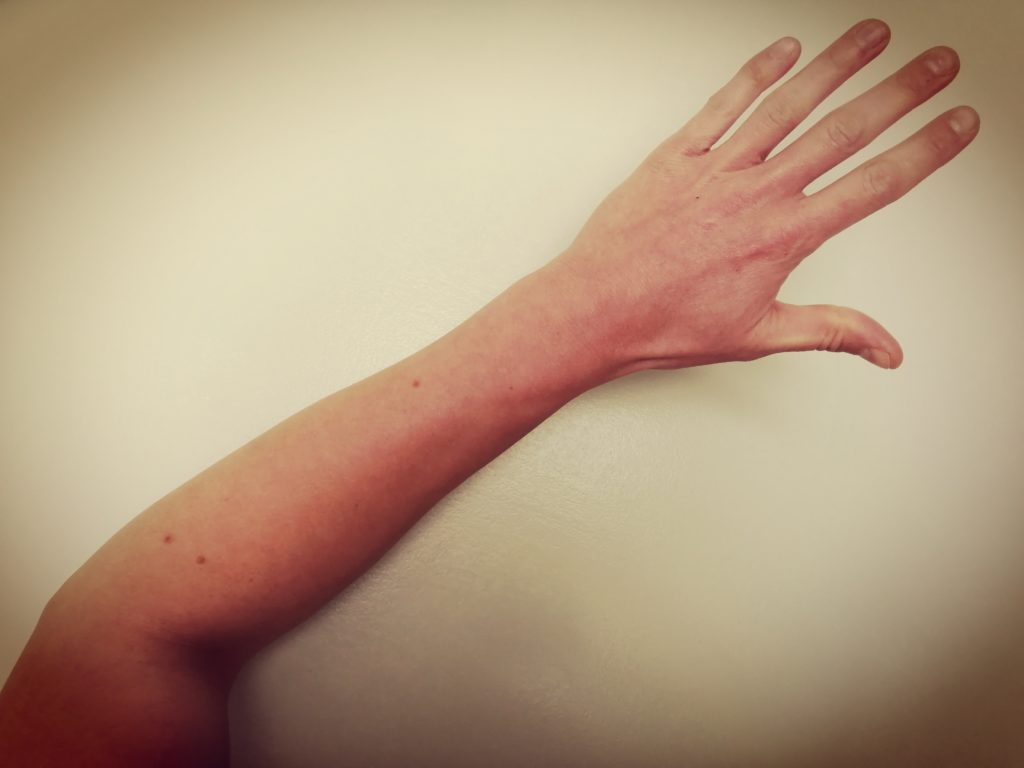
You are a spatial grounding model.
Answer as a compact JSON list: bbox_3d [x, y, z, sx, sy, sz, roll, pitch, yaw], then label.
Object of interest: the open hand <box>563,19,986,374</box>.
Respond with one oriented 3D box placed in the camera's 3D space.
[{"bbox_3d":[0.131,-0.061,0.337,0.200,0.130,0.045,-37,0,-2],"label":"open hand"}]

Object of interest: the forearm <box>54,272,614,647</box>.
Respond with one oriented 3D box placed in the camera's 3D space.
[{"bbox_3d":[-0.072,0.048,0.332,0.258,0.077,0.078,-33,0,-3],"label":"forearm"}]

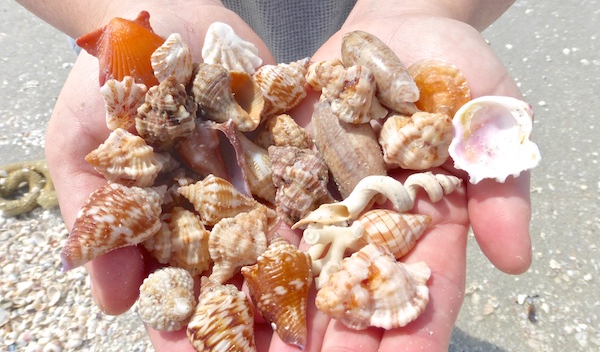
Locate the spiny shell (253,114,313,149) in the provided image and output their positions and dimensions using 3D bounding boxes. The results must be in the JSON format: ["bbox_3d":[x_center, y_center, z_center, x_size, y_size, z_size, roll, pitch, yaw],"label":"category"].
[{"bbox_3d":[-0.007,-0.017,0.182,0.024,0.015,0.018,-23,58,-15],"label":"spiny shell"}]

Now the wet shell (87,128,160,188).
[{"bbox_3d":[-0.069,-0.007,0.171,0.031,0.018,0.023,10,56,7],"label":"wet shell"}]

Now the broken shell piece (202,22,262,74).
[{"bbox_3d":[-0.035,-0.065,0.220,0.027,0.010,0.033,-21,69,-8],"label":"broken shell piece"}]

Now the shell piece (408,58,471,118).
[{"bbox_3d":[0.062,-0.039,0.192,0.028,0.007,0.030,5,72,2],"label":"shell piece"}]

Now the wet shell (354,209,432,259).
[{"bbox_3d":[0.041,0.025,0.187,0.036,0.018,0.020,-22,69,-9],"label":"wet shell"}]

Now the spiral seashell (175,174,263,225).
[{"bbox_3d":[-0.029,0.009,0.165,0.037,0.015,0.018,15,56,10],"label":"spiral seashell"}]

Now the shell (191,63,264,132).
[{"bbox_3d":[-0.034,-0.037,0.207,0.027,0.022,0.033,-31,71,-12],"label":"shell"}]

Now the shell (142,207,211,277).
[{"bbox_3d":[-0.053,0.029,0.188,0.026,0.021,0.026,-13,68,-5],"label":"shell"}]

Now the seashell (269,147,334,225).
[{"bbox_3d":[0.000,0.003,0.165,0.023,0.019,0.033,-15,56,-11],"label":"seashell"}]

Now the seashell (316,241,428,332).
[{"bbox_3d":[0.025,0.037,0.148,0.039,0.020,0.027,-12,56,-8],"label":"seashell"}]

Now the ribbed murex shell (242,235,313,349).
[{"bbox_3d":[-0.008,0.045,0.172,0.025,0.019,0.042,-15,68,-6],"label":"ribbed murex shell"}]

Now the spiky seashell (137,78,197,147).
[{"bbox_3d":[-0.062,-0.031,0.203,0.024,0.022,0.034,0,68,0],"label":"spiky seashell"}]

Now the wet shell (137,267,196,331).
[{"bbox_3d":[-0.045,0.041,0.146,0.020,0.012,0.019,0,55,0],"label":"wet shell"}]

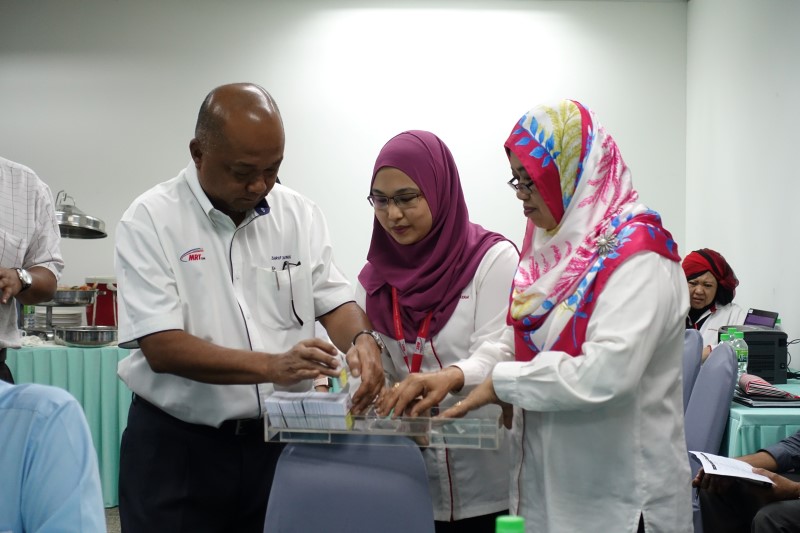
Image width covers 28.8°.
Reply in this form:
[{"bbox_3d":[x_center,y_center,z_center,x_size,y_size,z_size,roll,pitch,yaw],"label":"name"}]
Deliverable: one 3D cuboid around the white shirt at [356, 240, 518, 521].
[{"bbox_3d":[0.082,0.242,3.300,0.450,0.600,0.330,1,2,24],"label":"white shirt"}]

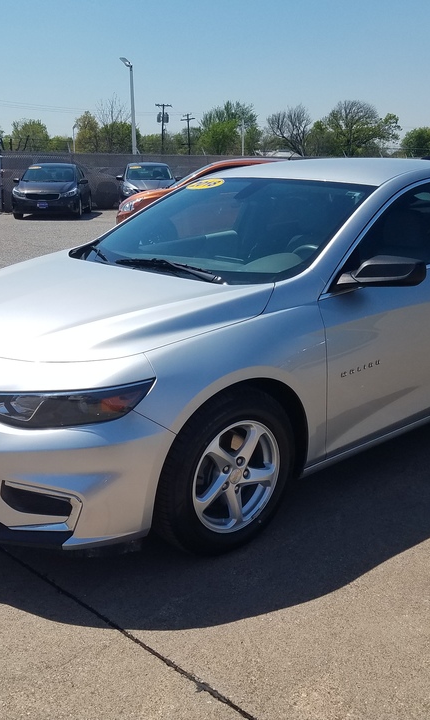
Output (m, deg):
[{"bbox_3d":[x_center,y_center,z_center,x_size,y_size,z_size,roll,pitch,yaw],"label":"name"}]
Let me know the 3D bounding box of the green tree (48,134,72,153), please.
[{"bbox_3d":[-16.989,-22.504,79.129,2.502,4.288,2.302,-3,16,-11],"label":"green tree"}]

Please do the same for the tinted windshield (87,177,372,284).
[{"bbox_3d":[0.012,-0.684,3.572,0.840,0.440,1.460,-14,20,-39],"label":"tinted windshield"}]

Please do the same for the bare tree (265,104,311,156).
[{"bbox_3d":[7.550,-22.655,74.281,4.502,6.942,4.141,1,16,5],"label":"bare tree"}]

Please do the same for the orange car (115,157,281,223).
[{"bbox_3d":[0.340,-2.510,11.900,4.000,1.520,1.700,-1,15,0],"label":"orange car"}]

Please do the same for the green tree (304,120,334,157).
[{"bbox_3d":[10.136,-20.745,71.084,3.661,5.446,3.661,1,15,8],"label":"green tree"}]

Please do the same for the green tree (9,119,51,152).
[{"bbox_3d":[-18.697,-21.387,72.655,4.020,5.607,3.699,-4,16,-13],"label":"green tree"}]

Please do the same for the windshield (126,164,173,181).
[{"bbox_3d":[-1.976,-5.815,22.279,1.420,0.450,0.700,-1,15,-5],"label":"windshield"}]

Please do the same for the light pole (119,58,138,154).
[{"bbox_3d":[-3.956,-11.060,34.297,0.650,6.190,0.300,0,15,0],"label":"light pole"}]

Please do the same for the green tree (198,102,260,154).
[{"bbox_3d":[1.750,-27.042,87.984,7.288,8.722,6.924,0,15,0],"label":"green tree"}]

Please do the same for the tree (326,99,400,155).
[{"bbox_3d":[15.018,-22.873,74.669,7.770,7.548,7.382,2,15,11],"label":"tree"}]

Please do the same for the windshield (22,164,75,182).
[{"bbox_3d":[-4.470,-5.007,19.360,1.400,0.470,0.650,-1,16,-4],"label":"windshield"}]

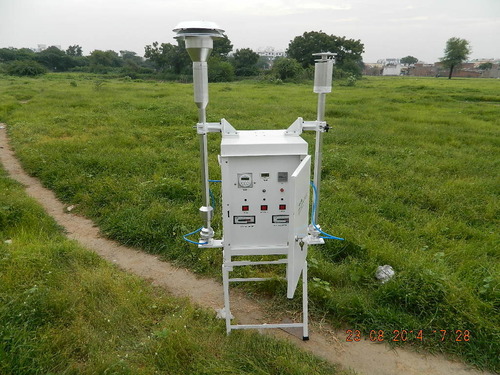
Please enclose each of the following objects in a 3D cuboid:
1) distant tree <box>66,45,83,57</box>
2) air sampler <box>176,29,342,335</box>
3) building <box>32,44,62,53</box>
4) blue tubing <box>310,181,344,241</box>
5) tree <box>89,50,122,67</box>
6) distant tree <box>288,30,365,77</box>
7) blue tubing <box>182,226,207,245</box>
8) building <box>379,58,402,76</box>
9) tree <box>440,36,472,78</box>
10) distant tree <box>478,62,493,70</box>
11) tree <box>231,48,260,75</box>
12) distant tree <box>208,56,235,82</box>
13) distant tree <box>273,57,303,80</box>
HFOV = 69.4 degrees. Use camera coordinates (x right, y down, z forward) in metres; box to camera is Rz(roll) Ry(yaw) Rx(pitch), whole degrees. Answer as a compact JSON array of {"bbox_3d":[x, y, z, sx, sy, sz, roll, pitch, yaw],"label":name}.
[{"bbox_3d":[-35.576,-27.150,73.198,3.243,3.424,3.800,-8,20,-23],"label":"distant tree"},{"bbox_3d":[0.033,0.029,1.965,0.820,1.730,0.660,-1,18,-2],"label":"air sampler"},{"bbox_3d":[-126.442,-82.724,225.472,20.000,17.000,14.000,-9,20,-26],"label":"building"},{"bbox_3d":[0.442,0.136,2.062,0.194,0.368,0.140,0,18,0],"label":"blue tubing"},{"bbox_3d":[-43.482,-37.724,108.661,10.000,7.600,9.000,-7,19,-20],"label":"tree"},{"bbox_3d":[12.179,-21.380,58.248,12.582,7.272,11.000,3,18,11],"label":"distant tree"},{"bbox_3d":[-0.313,0.278,2.094,0.150,0.080,0.080,-1,18,-2],"label":"blue tubing"},{"bbox_3d":[38.747,-33.303,99.583,6.600,4.800,6.000,7,19,19],"label":"building"},{"bbox_3d":[37.691,-23.676,65.910,5.700,7.300,5.500,9,20,27],"label":"tree"},{"bbox_3d":[54.542,-27.384,83.631,3.400,3.400,3.200,11,21,30],"label":"distant tree"},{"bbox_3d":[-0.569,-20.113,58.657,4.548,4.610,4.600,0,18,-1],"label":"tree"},{"bbox_3d":[-3.752,-15.515,47.532,3.422,3.253,3.600,-1,18,-4],"label":"distant tree"},{"bbox_3d":[4.932,-15.636,47.493,3.946,2.998,4.000,2,18,5],"label":"distant tree"}]

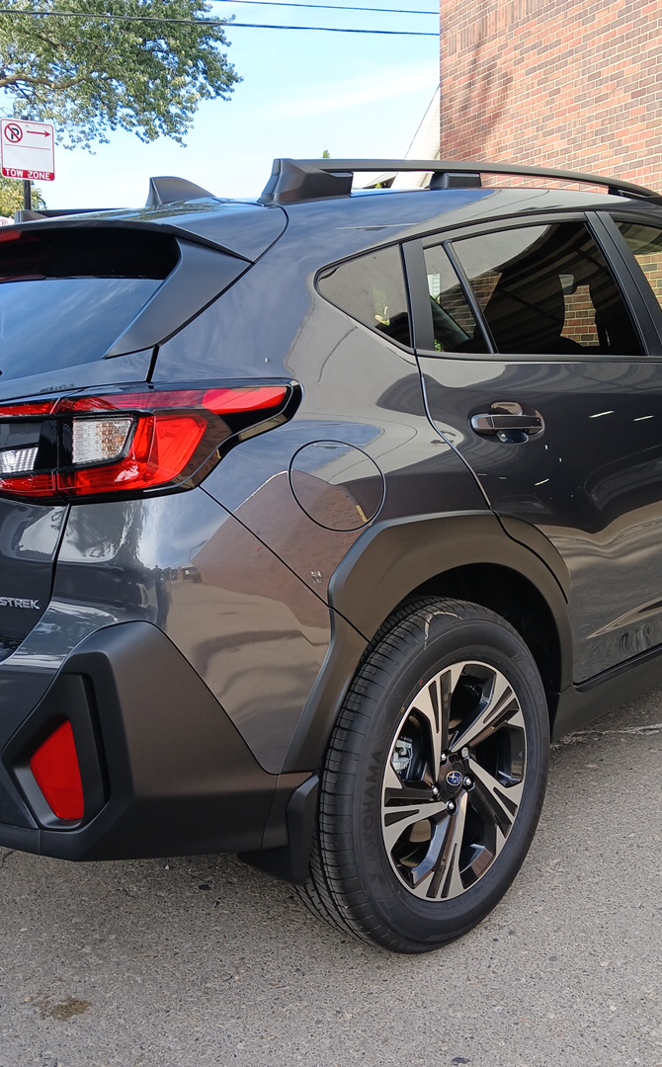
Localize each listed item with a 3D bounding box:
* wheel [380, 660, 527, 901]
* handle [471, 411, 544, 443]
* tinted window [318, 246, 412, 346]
[{"bbox_3d":[0.181,0.466,2.118,0.200,0.460,0.460,7,14,44],"label":"wheel"},{"bbox_3d":[0.347,-0.209,2.087,0.055,0.060,0.230,7,14,44],"label":"handle"},{"bbox_3d":[0.059,-0.437,1.958,0.310,0.220,0.040,-13,-10,-44],"label":"tinted window"}]

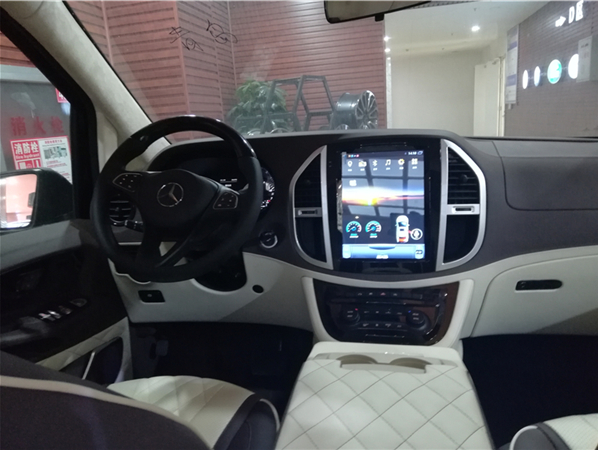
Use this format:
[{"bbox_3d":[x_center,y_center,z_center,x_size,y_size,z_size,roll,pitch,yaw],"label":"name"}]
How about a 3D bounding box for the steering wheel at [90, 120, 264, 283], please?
[{"bbox_3d":[-0.259,-0.059,0.968,0.378,0.378,0.090,-1,-19,11],"label":"steering wheel"}]

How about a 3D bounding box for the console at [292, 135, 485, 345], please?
[{"bbox_3d":[0.198,0.021,1.039,0.440,0.455,0.180,-1,6,11],"label":"console"}]

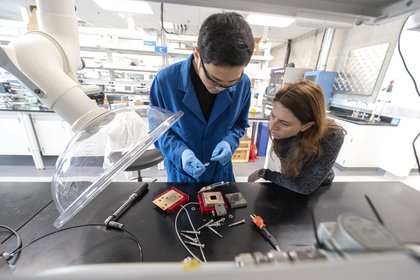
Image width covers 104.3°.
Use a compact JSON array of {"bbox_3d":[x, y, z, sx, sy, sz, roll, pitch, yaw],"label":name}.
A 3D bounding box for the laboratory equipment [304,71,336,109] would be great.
[{"bbox_3d":[2.552,-1.162,3.894,0.440,0.810,0.460,1,19,-5],"label":"laboratory equipment"}]

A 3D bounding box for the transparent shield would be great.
[{"bbox_3d":[-0.333,0.008,0.557,0.500,0.180,0.500,-47,14,-23],"label":"transparent shield"}]

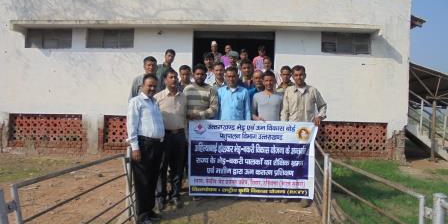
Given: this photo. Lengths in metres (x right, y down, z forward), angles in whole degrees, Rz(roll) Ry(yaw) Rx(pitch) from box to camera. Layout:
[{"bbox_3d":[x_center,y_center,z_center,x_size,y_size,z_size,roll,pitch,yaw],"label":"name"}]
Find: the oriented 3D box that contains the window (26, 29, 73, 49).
[{"bbox_3d":[-5.015,-2.102,9.657,1.345,0.560,0.100,1,-1,2],"label":"window"}]

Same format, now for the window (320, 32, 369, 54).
[{"bbox_3d":[3.405,-1.909,9.362,1.351,0.565,0.100,1,-1,2],"label":"window"}]

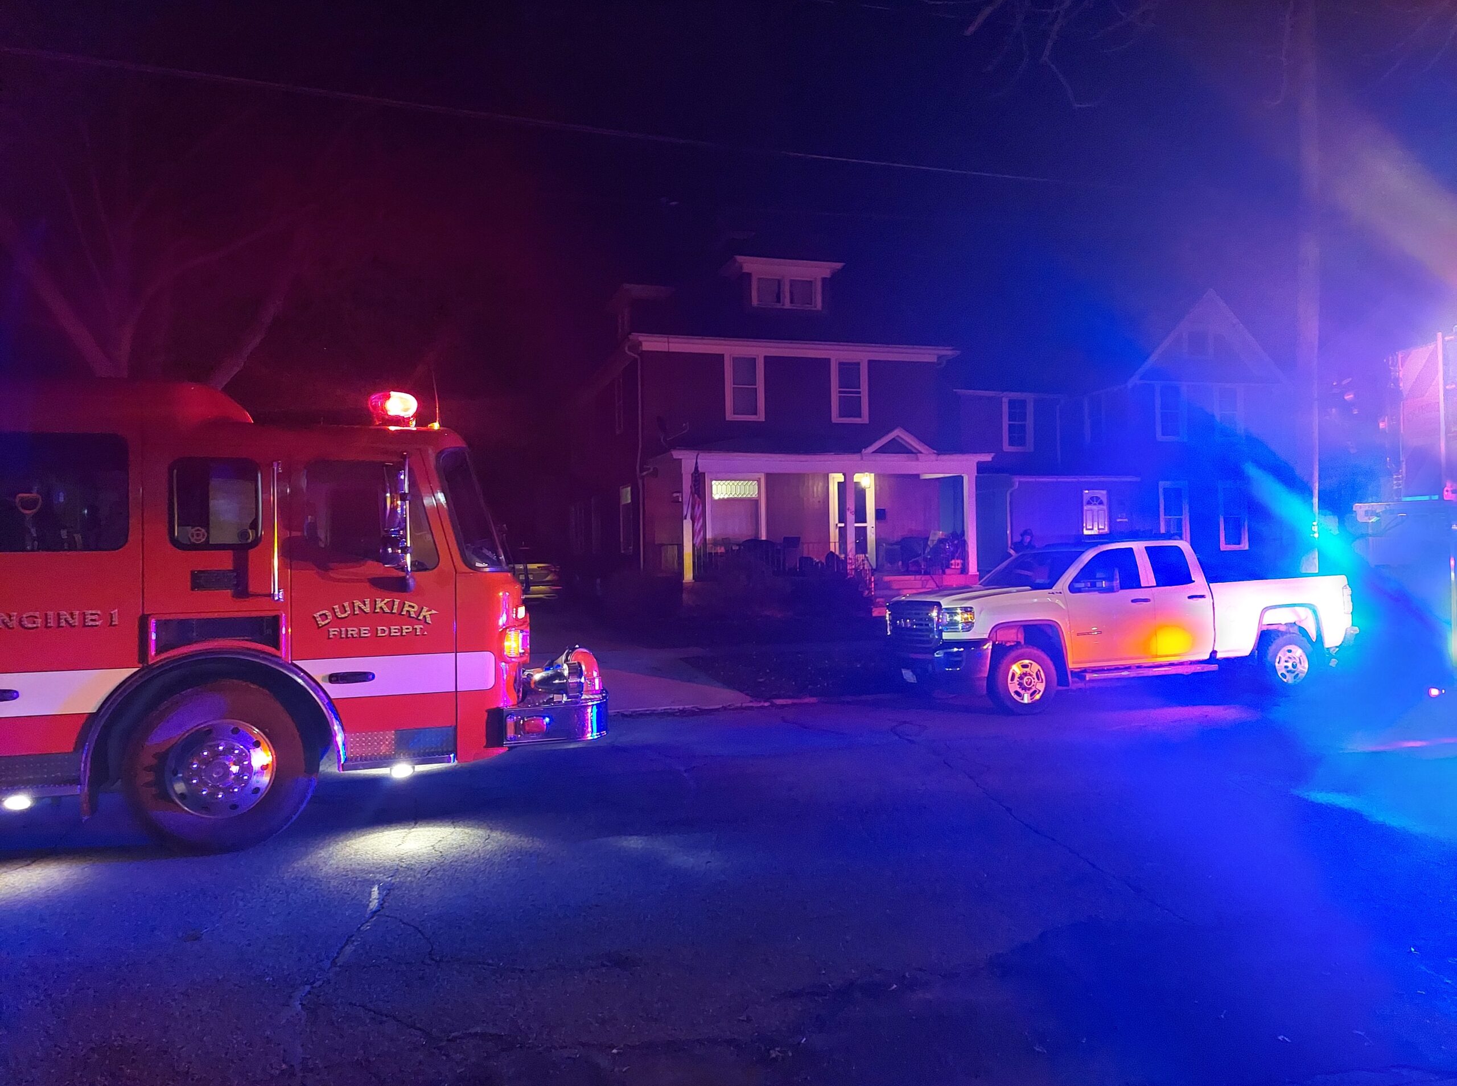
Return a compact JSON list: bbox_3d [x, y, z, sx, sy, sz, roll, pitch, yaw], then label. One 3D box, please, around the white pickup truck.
[{"bbox_3d":[4.942,0.951,12.866,5.840,1.970,2.080,-1,0,-17],"label":"white pickup truck"}]

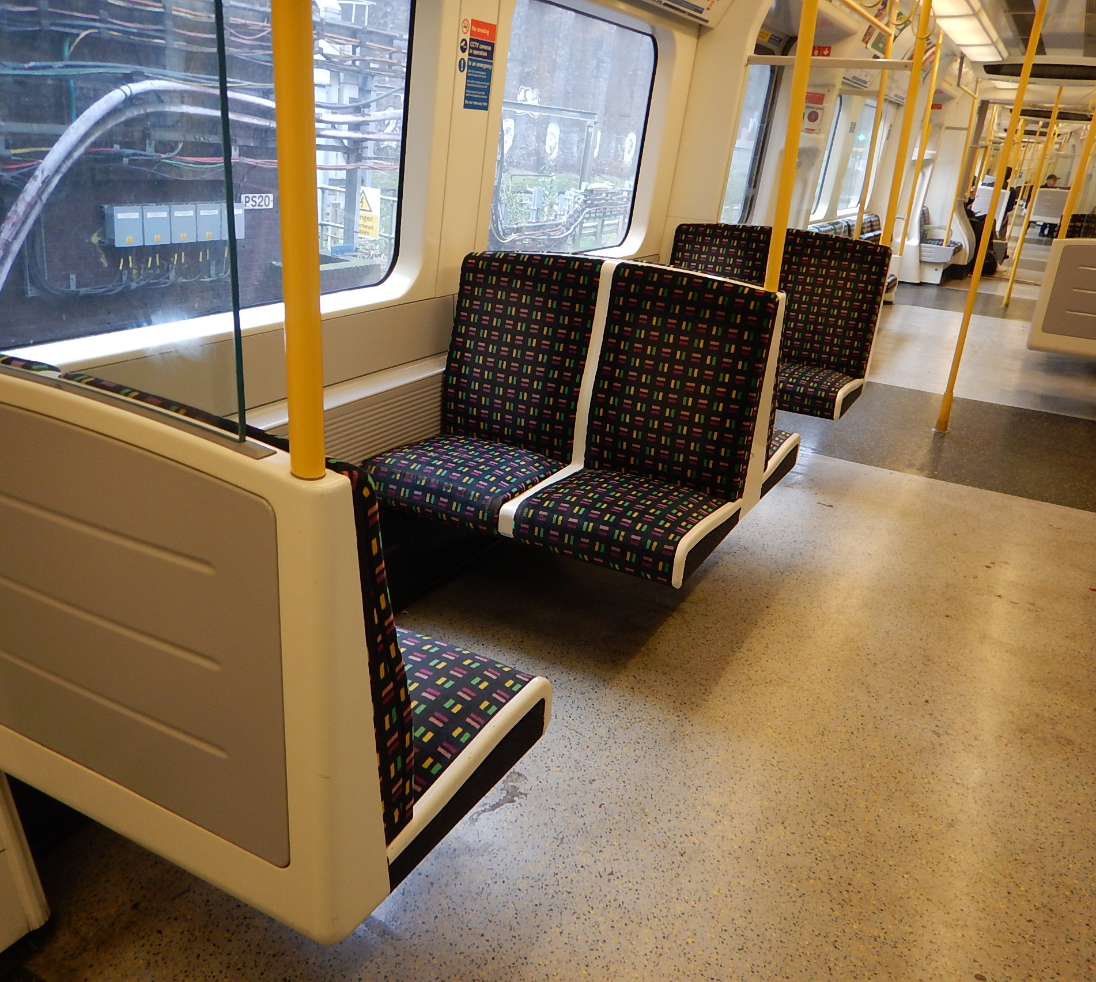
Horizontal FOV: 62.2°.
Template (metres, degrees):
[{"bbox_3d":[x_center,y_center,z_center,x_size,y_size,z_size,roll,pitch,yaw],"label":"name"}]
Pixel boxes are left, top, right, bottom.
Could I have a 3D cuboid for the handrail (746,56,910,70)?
[{"bbox_3d":[1.168,-1.771,3.767,0.690,0.037,0.035,14,24,25],"label":"handrail"}]

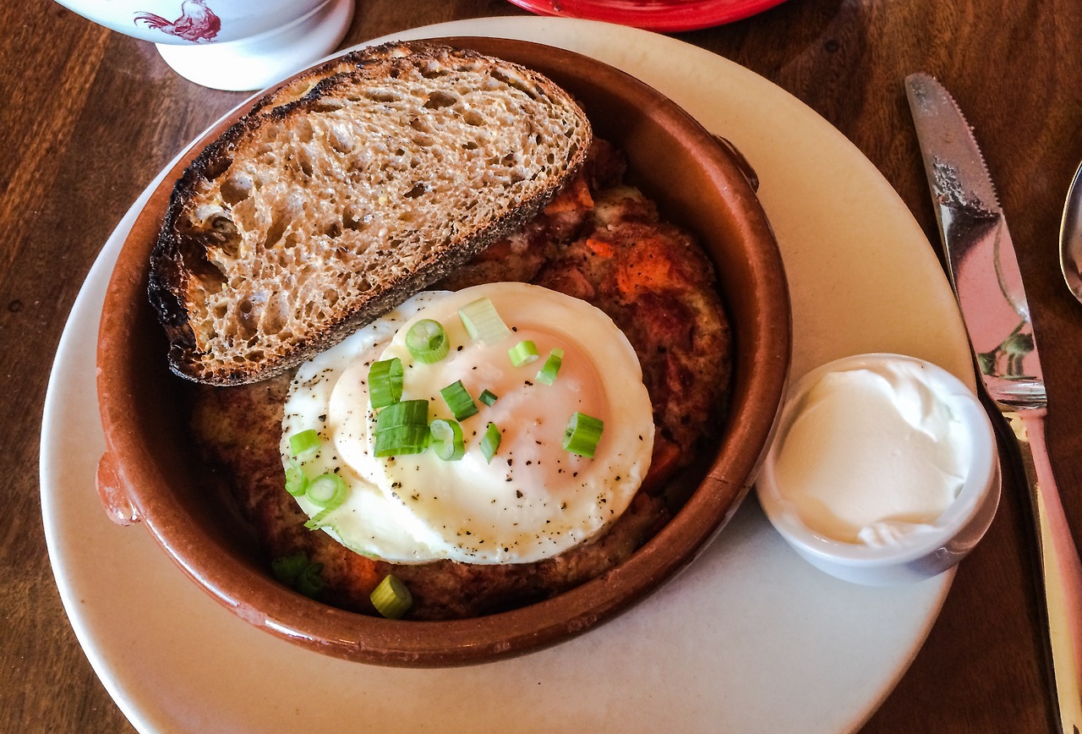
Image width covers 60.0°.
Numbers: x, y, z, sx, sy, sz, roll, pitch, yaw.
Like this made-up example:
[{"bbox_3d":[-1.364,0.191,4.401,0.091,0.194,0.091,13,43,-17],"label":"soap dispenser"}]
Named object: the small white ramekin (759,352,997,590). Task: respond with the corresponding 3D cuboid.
[{"bbox_3d":[0.093,0.030,0.259,0.061,0.035,0.061,0,64,26],"label":"small white ramekin"}]

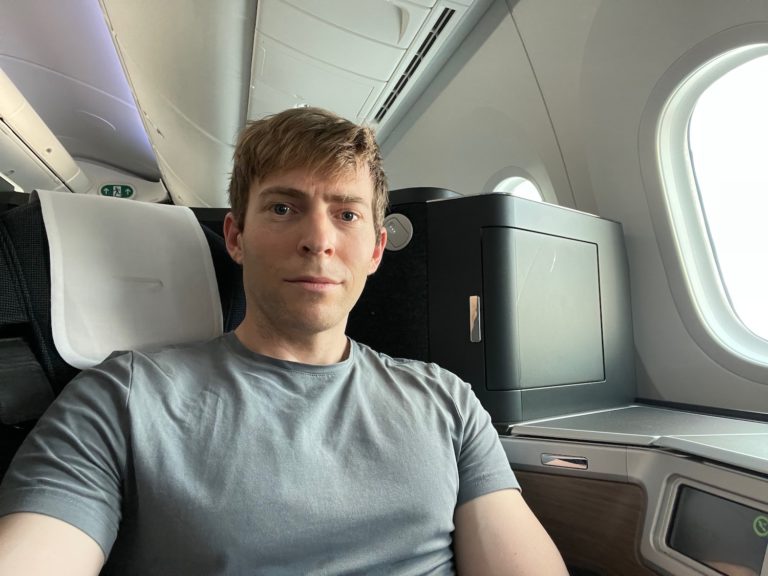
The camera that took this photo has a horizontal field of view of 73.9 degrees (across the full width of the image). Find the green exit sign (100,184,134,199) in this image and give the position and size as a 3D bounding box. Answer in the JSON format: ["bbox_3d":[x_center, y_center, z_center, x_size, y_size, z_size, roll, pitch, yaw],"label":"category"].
[{"bbox_3d":[-1.800,-0.648,3.450,0.210,0.095,0.025,2,-7,-17],"label":"green exit sign"}]

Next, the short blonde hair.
[{"bbox_3d":[-0.088,-0.106,0.574,0.175,0.190,0.200,2,-7,-14],"label":"short blonde hair"}]

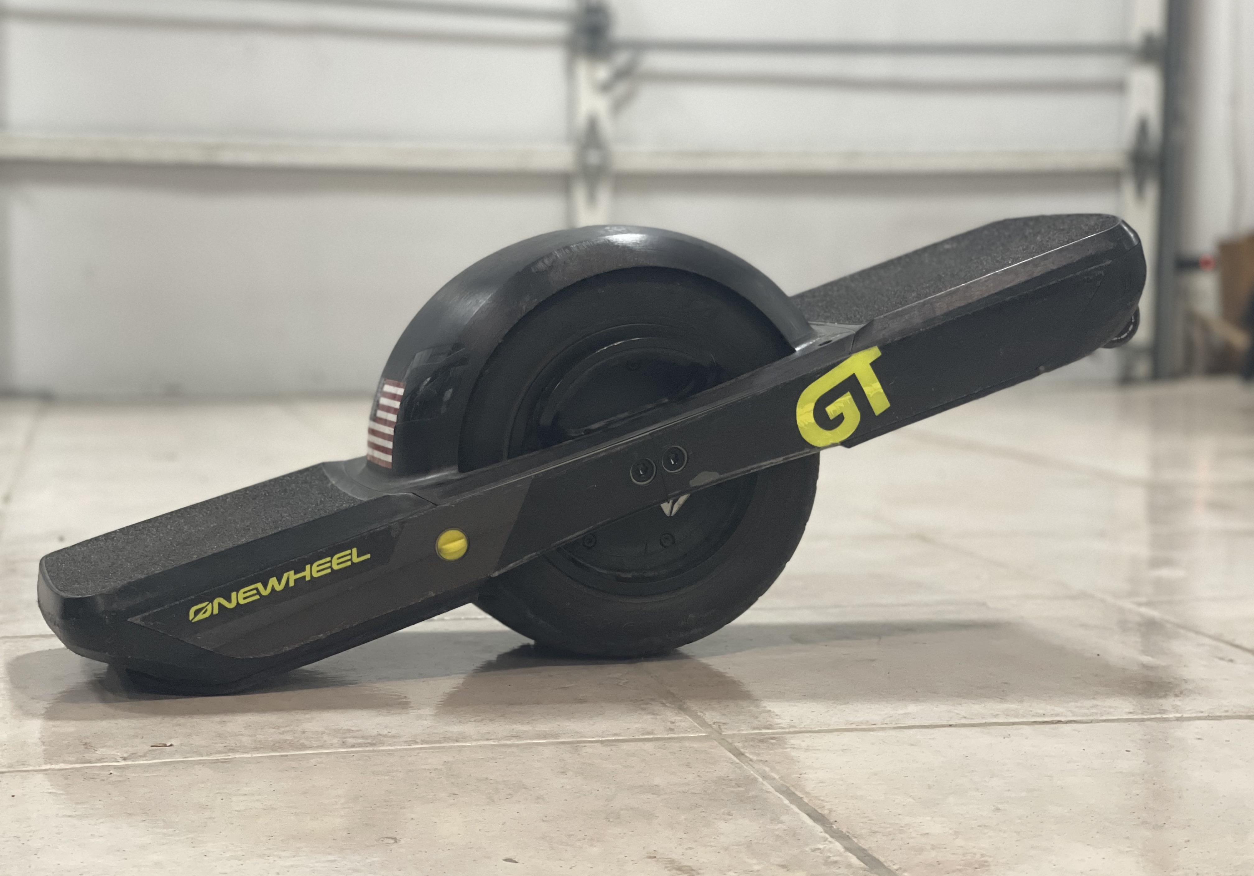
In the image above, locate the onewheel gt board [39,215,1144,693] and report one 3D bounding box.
[{"bbox_3d":[-0.014,0.000,1.626,0.800,0.302,0.233,-20,10,-15],"label":"onewheel gt board"}]

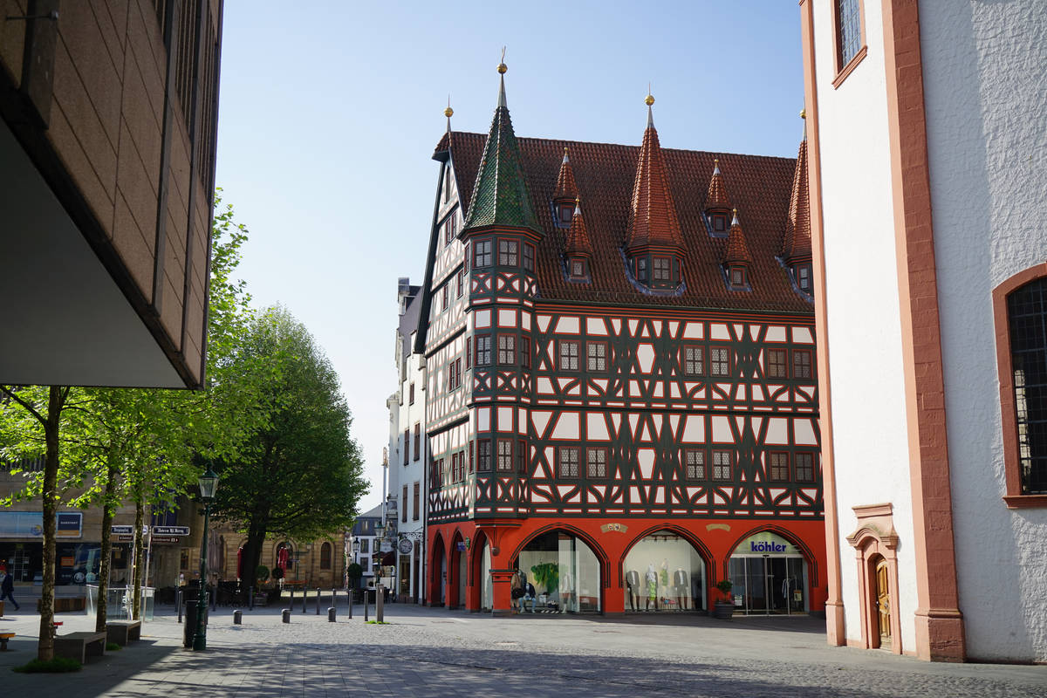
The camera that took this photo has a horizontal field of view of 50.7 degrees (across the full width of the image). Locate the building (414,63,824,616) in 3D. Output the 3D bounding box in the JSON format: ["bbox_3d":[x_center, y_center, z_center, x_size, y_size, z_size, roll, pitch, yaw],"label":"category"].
[{"bbox_3d":[4.778,0.235,48.749,16.500,21.765,10.000,2,-11,-12],"label":"building"}]

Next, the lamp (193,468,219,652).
[{"bbox_3d":[-6.834,4.434,23.653,0.400,3.835,0.400,0,-11,0],"label":"lamp"}]

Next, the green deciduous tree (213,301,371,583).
[{"bbox_3d":[-12.318,5.295,58.456,8.800,15.827,8.800,0,-11,0],"label":"green deciduous tree"}]

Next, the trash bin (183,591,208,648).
[{"bbox_3d":[-7.004,5.864,23.588,0.480,0.960,0.480,0,-11,0],"label":"trash bin"}]

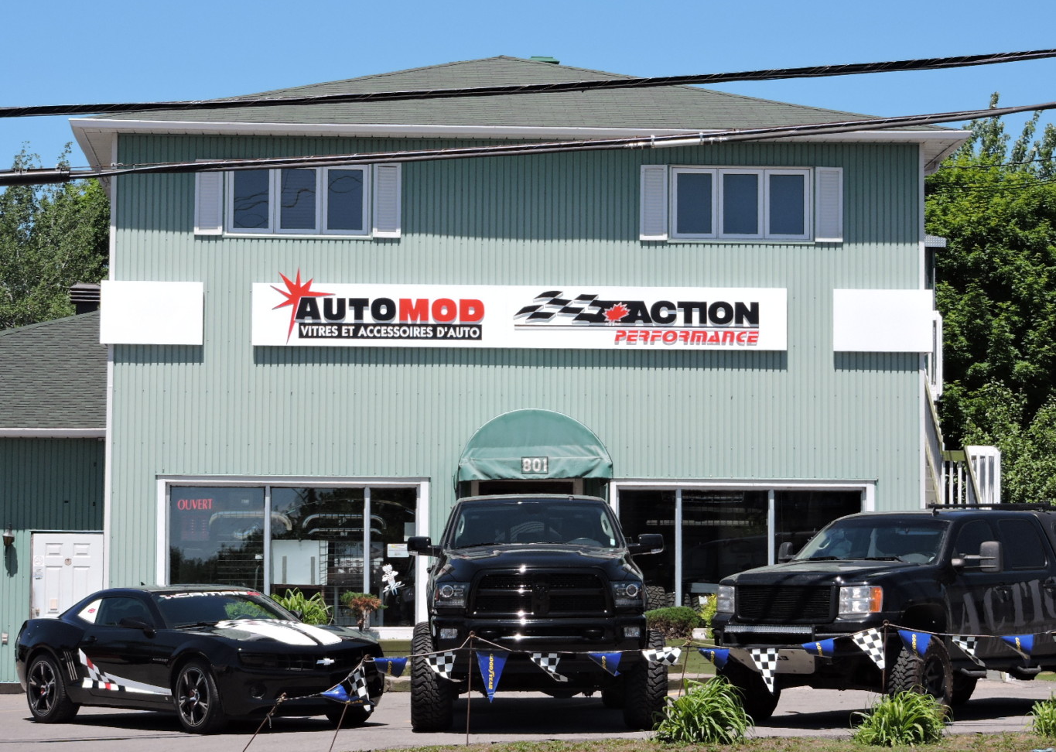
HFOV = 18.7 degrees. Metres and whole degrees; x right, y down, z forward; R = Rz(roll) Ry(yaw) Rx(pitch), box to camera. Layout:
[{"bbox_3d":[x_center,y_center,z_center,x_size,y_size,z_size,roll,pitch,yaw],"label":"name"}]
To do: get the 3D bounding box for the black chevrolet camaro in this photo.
[{"bbox_3d":[-3.340,2.795,32.100,1.950,1.376,4.840,1,-3,-38],"label":"black chevrolet camaro"}]

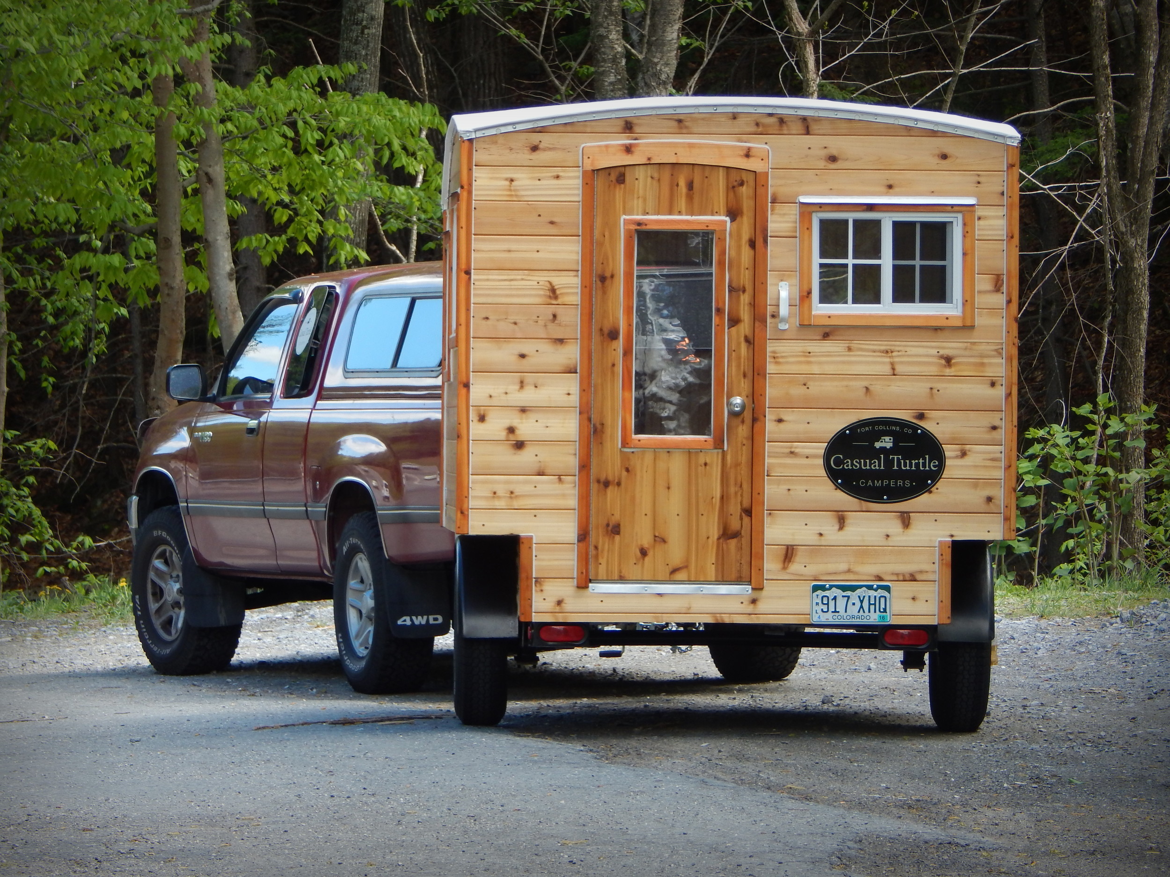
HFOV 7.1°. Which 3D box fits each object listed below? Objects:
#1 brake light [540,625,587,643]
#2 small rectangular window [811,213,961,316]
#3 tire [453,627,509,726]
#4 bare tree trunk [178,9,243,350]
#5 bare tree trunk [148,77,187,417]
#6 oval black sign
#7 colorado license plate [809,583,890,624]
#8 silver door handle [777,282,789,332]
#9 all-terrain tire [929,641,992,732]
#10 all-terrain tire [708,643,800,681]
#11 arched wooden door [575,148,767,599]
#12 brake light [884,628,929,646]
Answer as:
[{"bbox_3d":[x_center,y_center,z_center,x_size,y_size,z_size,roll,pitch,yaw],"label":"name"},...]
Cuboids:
[{"bbox_3d":[-0.084,0.732,35.210,0.172,0.066,0.035,1,0,-3],"label":"brake light"},{"bbox_3d":[1.129,-0.655,35.355,0.555,0.384,0.050,1,0,-2],"label":"small rectangular window"},{"bbox_3d":[-0.394,0.770,36.200,0.200,0.675,0.675,1,0,-2],"label":"tire"},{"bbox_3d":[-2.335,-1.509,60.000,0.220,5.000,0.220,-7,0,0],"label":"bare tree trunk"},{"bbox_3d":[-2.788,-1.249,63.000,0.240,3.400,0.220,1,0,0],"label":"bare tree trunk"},{"bbox_3d":[1.120,0.082,35.250,0.457,0.320,0.010,1,0,-3],"label":"oval black sign"},{"bbox_3d":[0.995,0.618,35.250,0.305,0.153,0.005,1,0,-3],"label":"colorado license plate"},{"bbox_3d":[0.743,-0.498,35.319,0.040,0.183,0.042,1,0,-2],"label":"silver door handle"},{"bbox_3d":[1.446,0.791,36.350,0.210,0.680,0.680,1,0,-3],"label":"all-terrain tire"},{"bbox_3d":[0.730,0.656,40.400,0.265,0.780,0.780,0,0,-18],"label":"all-terrain tire"},{"bbox_3d":[0.332,-0.262,35.322,0.705,1.645,0.060,1,0,-2],"label":"arched wooden door"},{"bbox_3d":[1.205,0.746,35.369,0.167,0.064,0.040,1,0,-2],"label":"brake light"}]

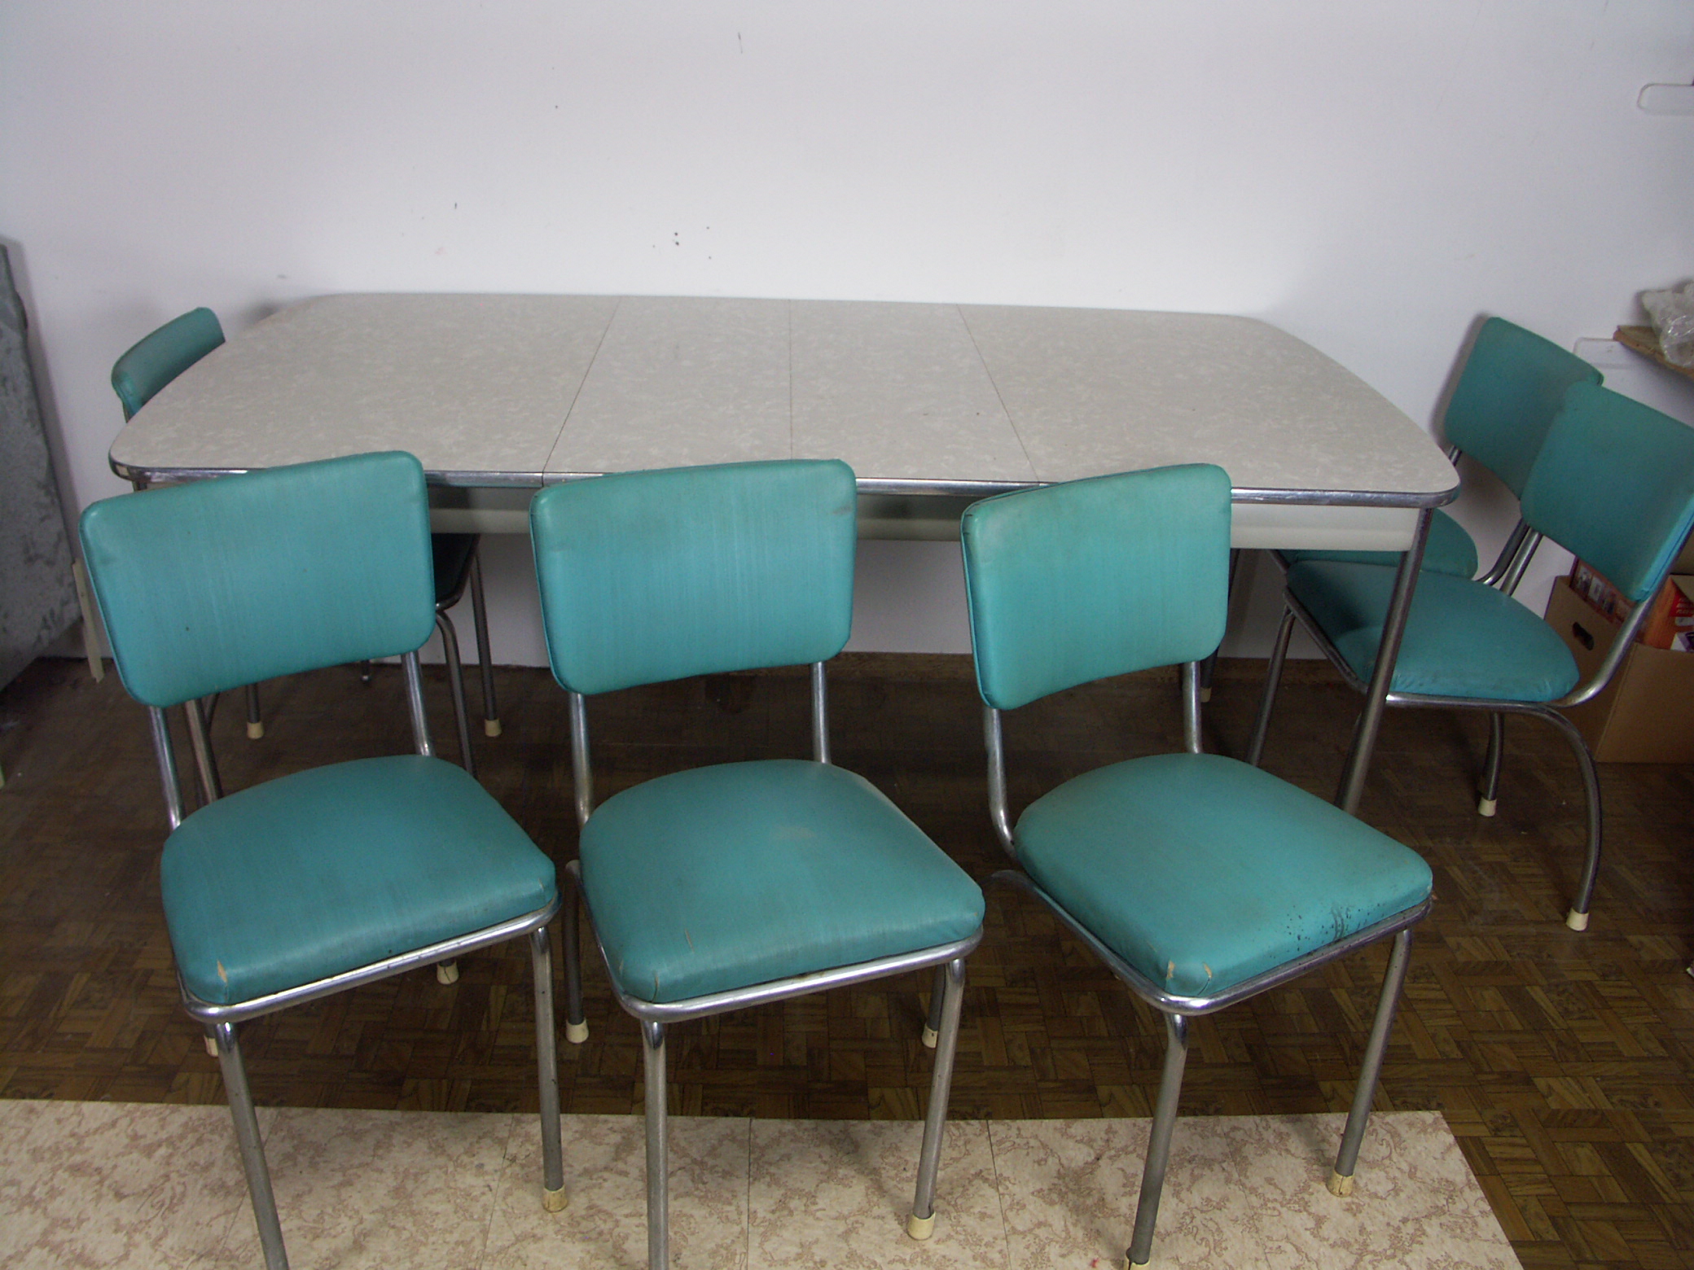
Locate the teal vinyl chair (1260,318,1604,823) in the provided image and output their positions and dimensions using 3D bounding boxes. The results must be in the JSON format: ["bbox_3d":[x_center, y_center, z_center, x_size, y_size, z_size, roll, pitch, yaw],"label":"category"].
[{"bbox_3d":[1.002,-0.150,2.528,0.490,0.815,0.394,0,26,-6],"label":"teal vinyl chair"}]

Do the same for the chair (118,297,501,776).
[{"bbox_3d":[-0.859,-0.105,2.274,0.490,0.815,0.394,-1,26,-6],"label":"chair"}]

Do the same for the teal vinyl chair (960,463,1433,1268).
[{"bbox_3d":[0.377,0.265,1.619,0.394,0.815,0.490,-11,29,-25],"label":"teal vinyl chair"}]

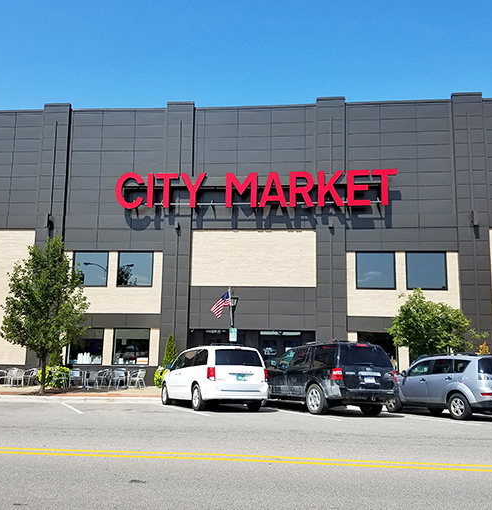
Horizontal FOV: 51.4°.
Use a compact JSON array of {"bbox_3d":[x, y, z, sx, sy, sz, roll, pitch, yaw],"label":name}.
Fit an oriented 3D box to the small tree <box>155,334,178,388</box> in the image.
[{"bbox_3d":[-3.047,4.269,20.657,1.200,2.083,1.150,0,-8,5],"label":"small tree"}]

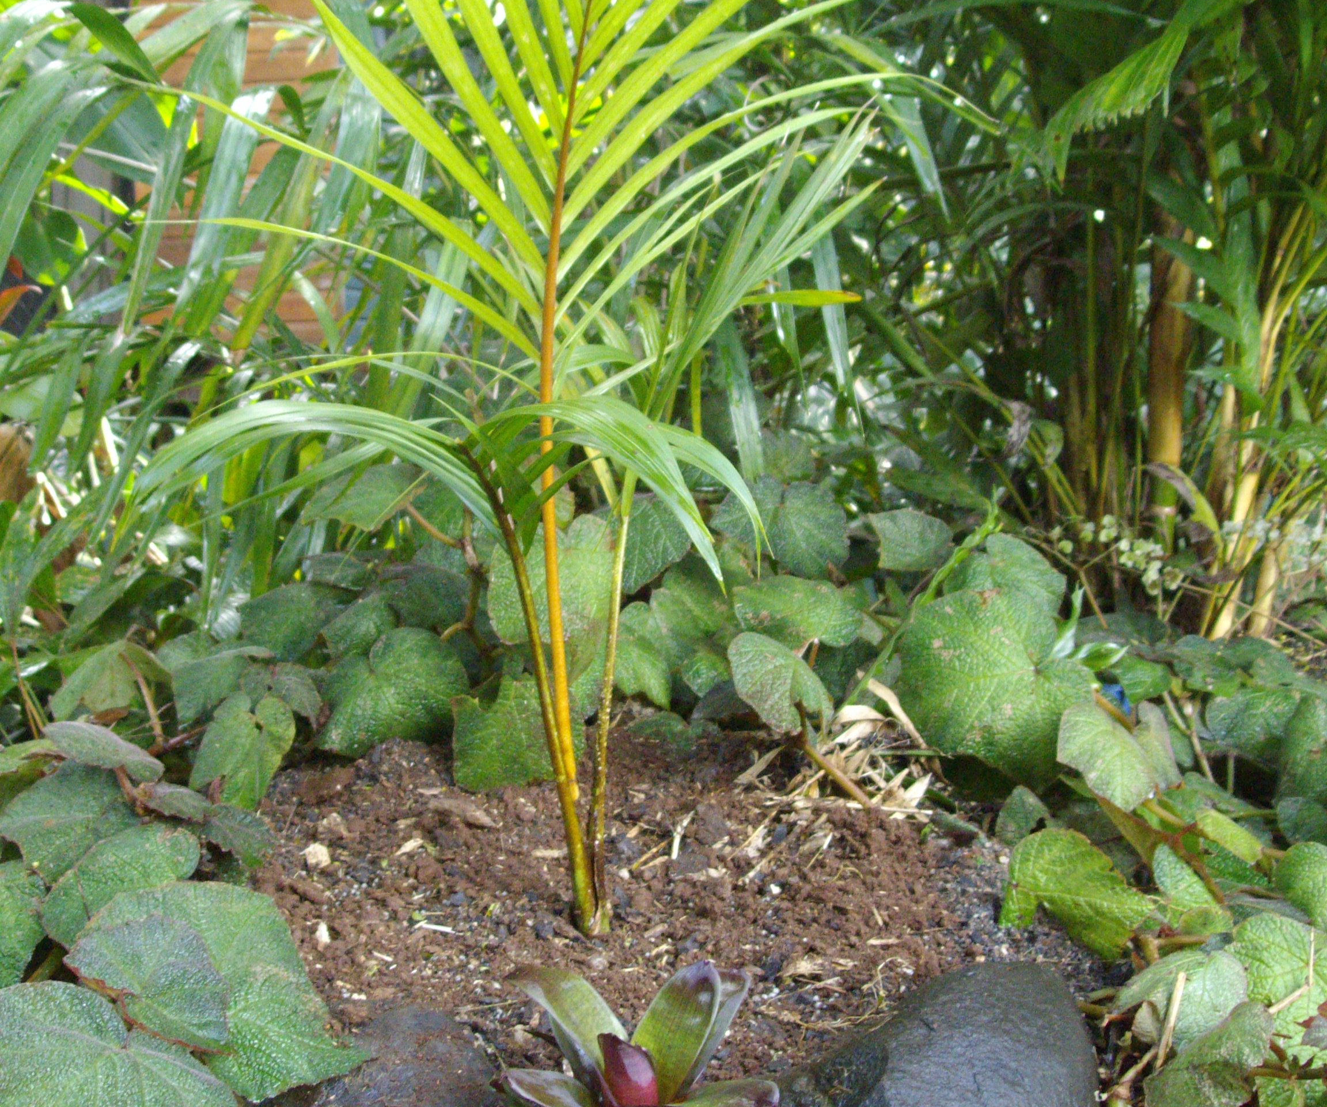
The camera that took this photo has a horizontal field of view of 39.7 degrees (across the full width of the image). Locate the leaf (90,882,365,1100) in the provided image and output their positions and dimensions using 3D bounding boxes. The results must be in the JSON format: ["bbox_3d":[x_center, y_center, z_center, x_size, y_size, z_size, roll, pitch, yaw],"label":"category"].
[{"bbox_3d":[-0.325,0.334,1.407,0.227,0.045,0.153,27,40,9],"label":"leaf"}]

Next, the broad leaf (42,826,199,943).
[{"bbox_3d":[-0.464,0.286,1.579,0.141,0.030,0.087,-34,53,-30],"label":"broad leaf"}]

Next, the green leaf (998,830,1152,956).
[{"bbox_3d":[0.373,0.318,1.676,0.141,0.040,0.114,30,64,25],"label":"green leaf"}]

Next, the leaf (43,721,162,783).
[{"bbox_3d":[-0.530,0.192,1.745,0.161,0.025,0.062,19,33,32],"label":"leaf"}]

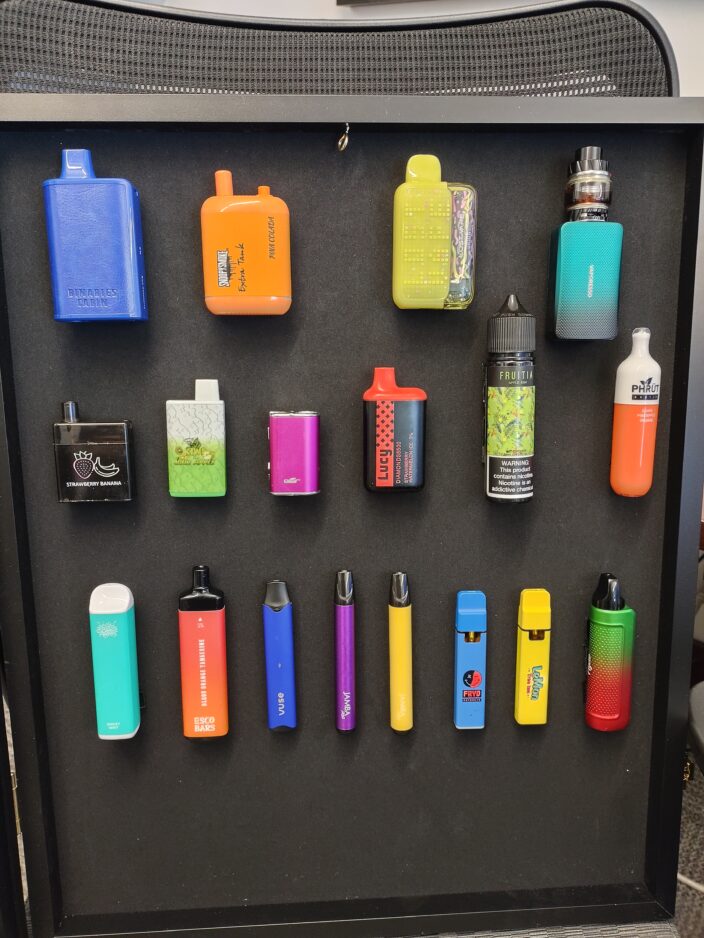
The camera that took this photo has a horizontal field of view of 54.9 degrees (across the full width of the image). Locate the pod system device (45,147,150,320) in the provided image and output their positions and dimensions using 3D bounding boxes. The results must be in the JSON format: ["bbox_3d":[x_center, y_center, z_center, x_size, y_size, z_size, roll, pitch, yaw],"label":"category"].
[{"bbox_3d":[-0.152,-0.139,0.405,0.048,0.098,0.025,0,9,-3],"label":"pod system device"}]

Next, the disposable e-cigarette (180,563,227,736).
[{"bbox_3d":[-0.098,0.123,0.451,0.029,0.119,0.019,0,9,-3],"label":"disposable e-cigarette"}]

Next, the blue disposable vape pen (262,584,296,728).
[{"bbox_3d":[-0.049,0.127,0.458,0.019,0.108,0.011,-2,9,-3],"label":"blue disposable vape pen"}]

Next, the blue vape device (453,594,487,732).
[{"bbox_3d":[0.087,0.141,0.501,0.024,0.106,0.012,-1,9,-3],"label":"blue vape device"}]

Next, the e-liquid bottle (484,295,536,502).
[{"bbox_3d":[0.109,-0.047,0.462,0.033,0.140,0.033,-1,9,-3],"label":"e-liquid bottle"}]

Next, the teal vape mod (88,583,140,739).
[{"bbox_3d":[-0.169,0.136,0.483,0.031,0.114,0.018,-1,9,-3],"label":"teal vape mod"}]

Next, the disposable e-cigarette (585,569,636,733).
[{"bbox_3d":[0.190,0.135,0.499,0.035,0.119,0.025,-1,9,-3],"label":"disposable e-cigarette"}]

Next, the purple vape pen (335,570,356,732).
[{"bbox_3d":[-0.005,0.134,0.494,0.015,0.122,0.013,-1,9,-3],"label":"purple vape pen"}]

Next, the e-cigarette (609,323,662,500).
[{"bbox_3d":[0.184,-0.035,0.439,0.027,0.109,0.026,0,9,-3],"label":"e-cigarette"}]

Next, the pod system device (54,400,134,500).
[{"bbox_3d":[-0.173,-0.012,0.459,0.047,0.067,0.020,-1,9,-3],"label":"pod system device"}]

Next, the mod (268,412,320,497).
[{"bbox_3d":[-0.036,-0.010,0.432,0.032,0.053,0.022,0,9,-3],"label":"mod"}]

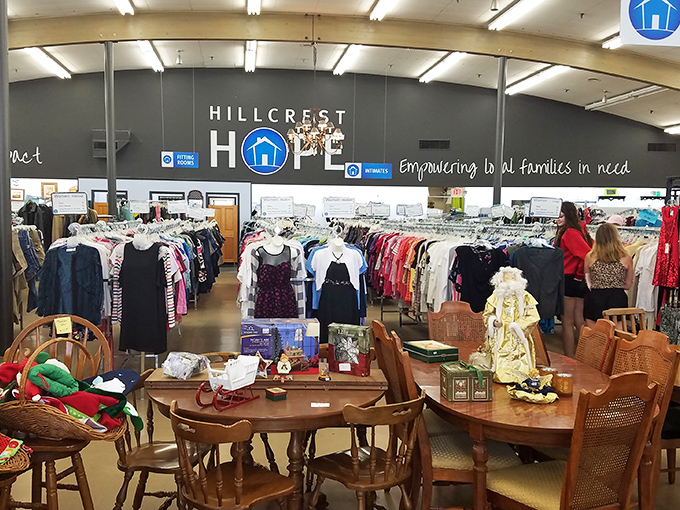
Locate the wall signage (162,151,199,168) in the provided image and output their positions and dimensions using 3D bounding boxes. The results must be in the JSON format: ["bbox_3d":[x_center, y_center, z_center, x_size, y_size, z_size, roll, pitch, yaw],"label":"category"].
[{"bbox_3d":[-4.106,-2.458,13.147,0.930,0.400,0.030,0,5,-11],"label":"wall signage"}]

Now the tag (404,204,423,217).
[{"bbox_3d":[1.171,-0.706,8.100,0.285,0.180,0.020,1,4,-3],"label":"tag"}]

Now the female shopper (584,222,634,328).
[{"bbox_3d":[2.360,0.477,4.500,0.440,1.560,0.320,2,4,16],"label":"female shopper"}]

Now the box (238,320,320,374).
[{"bbox_3d":[-0.303,0.462,2.582,0.385,0.245,0.125,0,4,-8],"label":"box"}]

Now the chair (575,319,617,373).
[{"bbox_3d":[1.300,0.861,3.050,0.550,0.990,0.480,0,4,-11],"label":"chair"}]

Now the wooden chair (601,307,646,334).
[{"bbox_3d":[2.340,0.866,3.850,0.520,0.880,0.530,-1,5,-17],"label":"wooden chair"}]

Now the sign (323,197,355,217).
[{"bbox_3d":[-0.007,-0.431,4.650,0.285,0.180,0.020,1,4,-3],"label":"sign"}]

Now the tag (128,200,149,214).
[{"bbox_3d":[-2.949,-0.705,7.500,0.285,0.180,0.020,0,4,-6],"label":"tag"}]

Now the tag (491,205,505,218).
[{"bbox_3d":[2.427,-0.670,7.869,0.220,0.175,0.020,-11,5,4],"label":"tag"}]

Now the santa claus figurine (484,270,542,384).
[{"bbox_3d":[0.875,0.353,2.620,0.285,0.560,0.210,2,4,13],"label":"santa claus figurine"}]

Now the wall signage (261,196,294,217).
[{"bbox_3d":[-0.567,-0.435,4.630,0.300,0.187,0.020,0,5,-11],"label":"wall signage"}]

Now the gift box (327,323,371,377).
[{"bbox_3d":[0.050,0.475,2.559,0.188,0.228,0.075,3,5,25],"label":"gift box"}]

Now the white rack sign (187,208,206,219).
[{"bbox_3d":[-2.192,-0.637,7.800,0.285,0.175,0.020,0,4,-6],"label":"white rack sign"}]

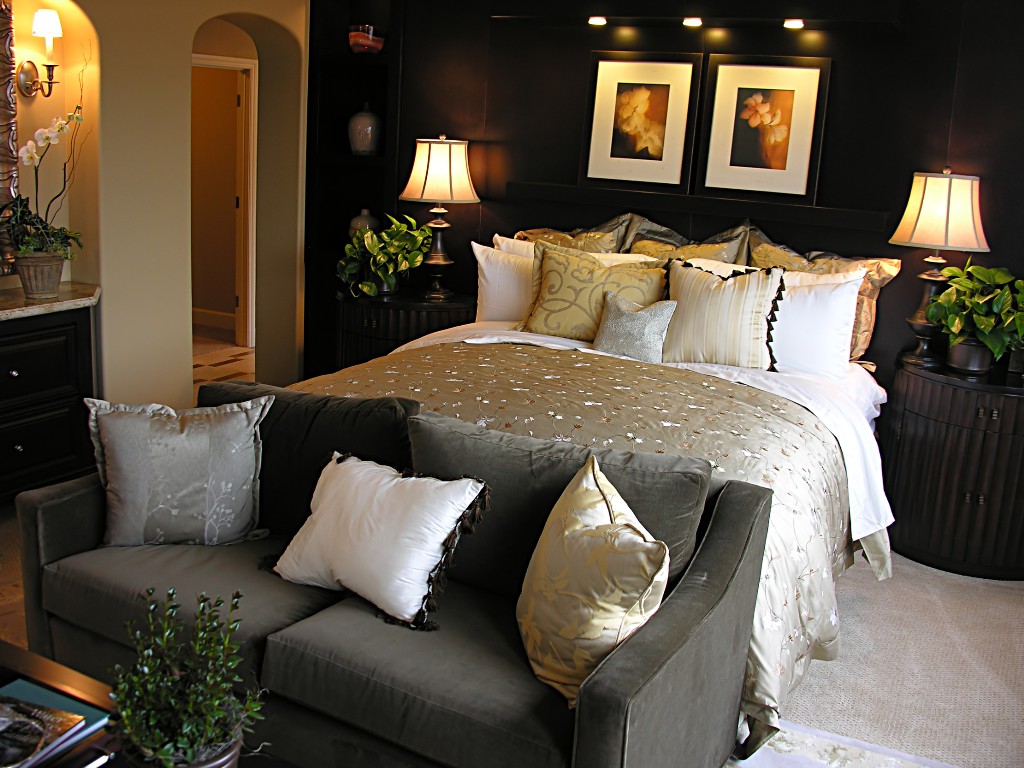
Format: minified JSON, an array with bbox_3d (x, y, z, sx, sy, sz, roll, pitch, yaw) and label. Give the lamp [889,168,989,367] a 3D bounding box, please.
[{"bbox_3d":[1.647,-0.443,4.005,0.410,0.780,0.410,10,15,28],"label":"lamp"}]

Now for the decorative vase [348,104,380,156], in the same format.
[{"bbox_3d":[-0.796,-1.379,5.622,0.190,0.280,0.190,3,13,-1],"label":"decorative vase"}]

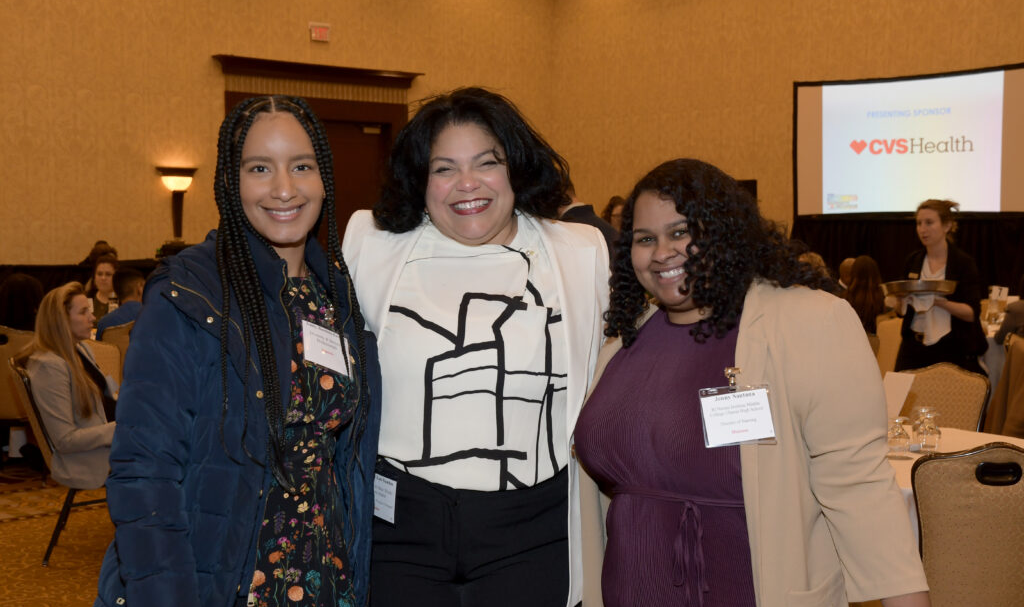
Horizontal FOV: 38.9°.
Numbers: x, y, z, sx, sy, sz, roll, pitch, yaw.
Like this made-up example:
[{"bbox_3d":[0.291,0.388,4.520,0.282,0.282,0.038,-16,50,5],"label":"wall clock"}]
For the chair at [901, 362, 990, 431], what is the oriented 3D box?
[{"bbox_3d":[1.750,0.742,6.240,0.460,0.930,0.600,2,4,33],"label":"chair"}]

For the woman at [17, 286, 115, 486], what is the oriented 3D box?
[{"bbox_3d":[-1.910,0.542,6.790,0.780,1.270,0.480,-1,3,-17],"label":"woman"}]

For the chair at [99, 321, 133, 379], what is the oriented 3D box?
[{"bbox_3d":[-2.420,0.562,9.545,0.460,0.930,0.600,0,3,-9],"label":"chair"}]

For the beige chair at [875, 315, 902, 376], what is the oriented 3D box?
[{"bbox_3d":[2.750,0.513,10.443,0.460,0.930,0.600,0,3,-6],"label":"beige chair"}]

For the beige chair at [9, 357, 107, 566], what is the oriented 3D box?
[{"bbox_3d":[-2.020,0.713,6.769,0.610,0.930,0.460,-1,3,-16],"label":"beige chair"}]

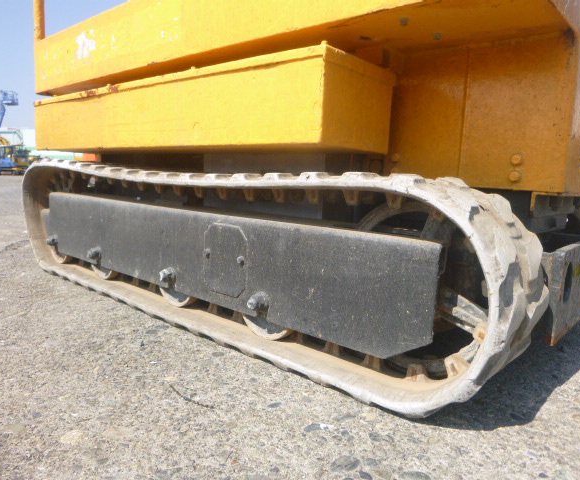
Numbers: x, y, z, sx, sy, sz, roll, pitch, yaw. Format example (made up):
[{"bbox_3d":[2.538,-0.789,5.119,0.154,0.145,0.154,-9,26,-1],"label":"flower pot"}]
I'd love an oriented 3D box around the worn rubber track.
[{"bbox_3d":[-0.312,-0.009,1.413,1.951,0.427,0.266,9,9,41],"label":"worn rubber track"}]

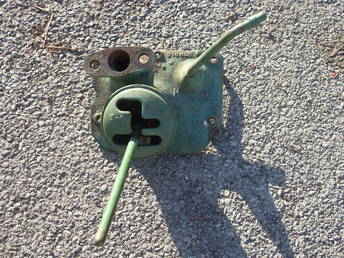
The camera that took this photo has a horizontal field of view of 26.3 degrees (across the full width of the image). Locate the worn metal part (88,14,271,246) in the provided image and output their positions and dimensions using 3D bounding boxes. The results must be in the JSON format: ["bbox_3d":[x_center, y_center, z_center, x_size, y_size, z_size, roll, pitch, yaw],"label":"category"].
[{"bbox_3d":[-0.003,0.015,1.140,0.265,0.280,0.315,0,78,0],"label":"worn metal part"}]

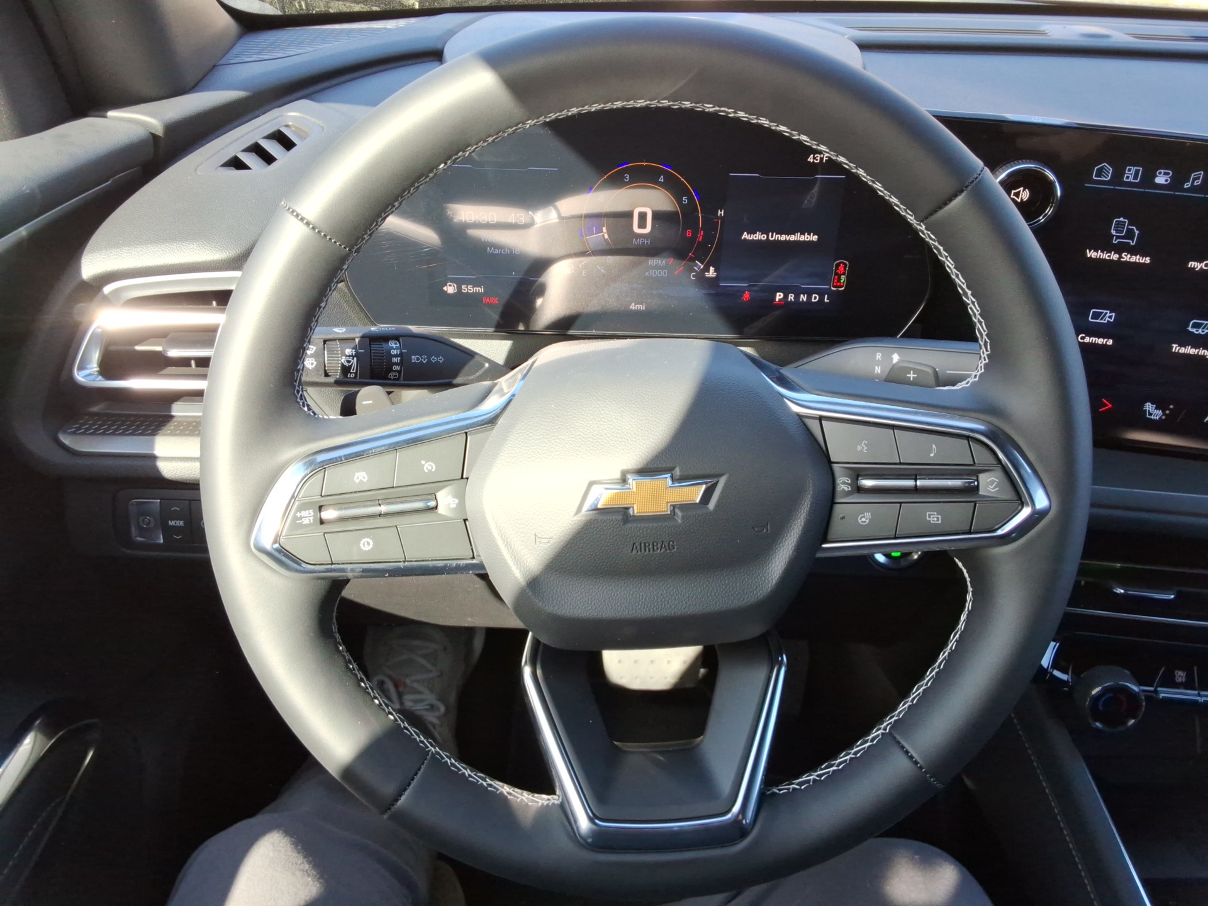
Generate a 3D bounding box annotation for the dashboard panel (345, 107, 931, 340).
[{"bbox_3d":[0.022,-0.143,0.598,0.360,0.138,0.030,2,13,0],"label":"dashboard panel"}]

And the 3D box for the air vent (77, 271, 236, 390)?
[{"bbox_3d":[-0.266,-0.075,0.605,0.118,0.074,0.030,1,16,-2],"label":"air vent"}]

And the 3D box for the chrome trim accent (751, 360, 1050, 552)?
[{"bbox_3d":[0.124,0.002,0.406,0.120,0.083,0.025,-3,3,0],"label":"chrome trim accent"}]

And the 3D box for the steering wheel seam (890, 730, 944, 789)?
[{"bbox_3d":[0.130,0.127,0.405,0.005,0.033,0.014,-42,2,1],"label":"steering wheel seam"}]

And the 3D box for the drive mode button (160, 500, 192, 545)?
[{"bbox_3d":[-0.273,0.045,0.625,0.020,0.029,0.012,0,16,-2],"label":"drive mode button"}]

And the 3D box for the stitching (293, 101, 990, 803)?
[{"bbox_3d":[0.016,0.000,0.410,0.292,0.294,0.022,-3,3,0],"label":"stitching"}]

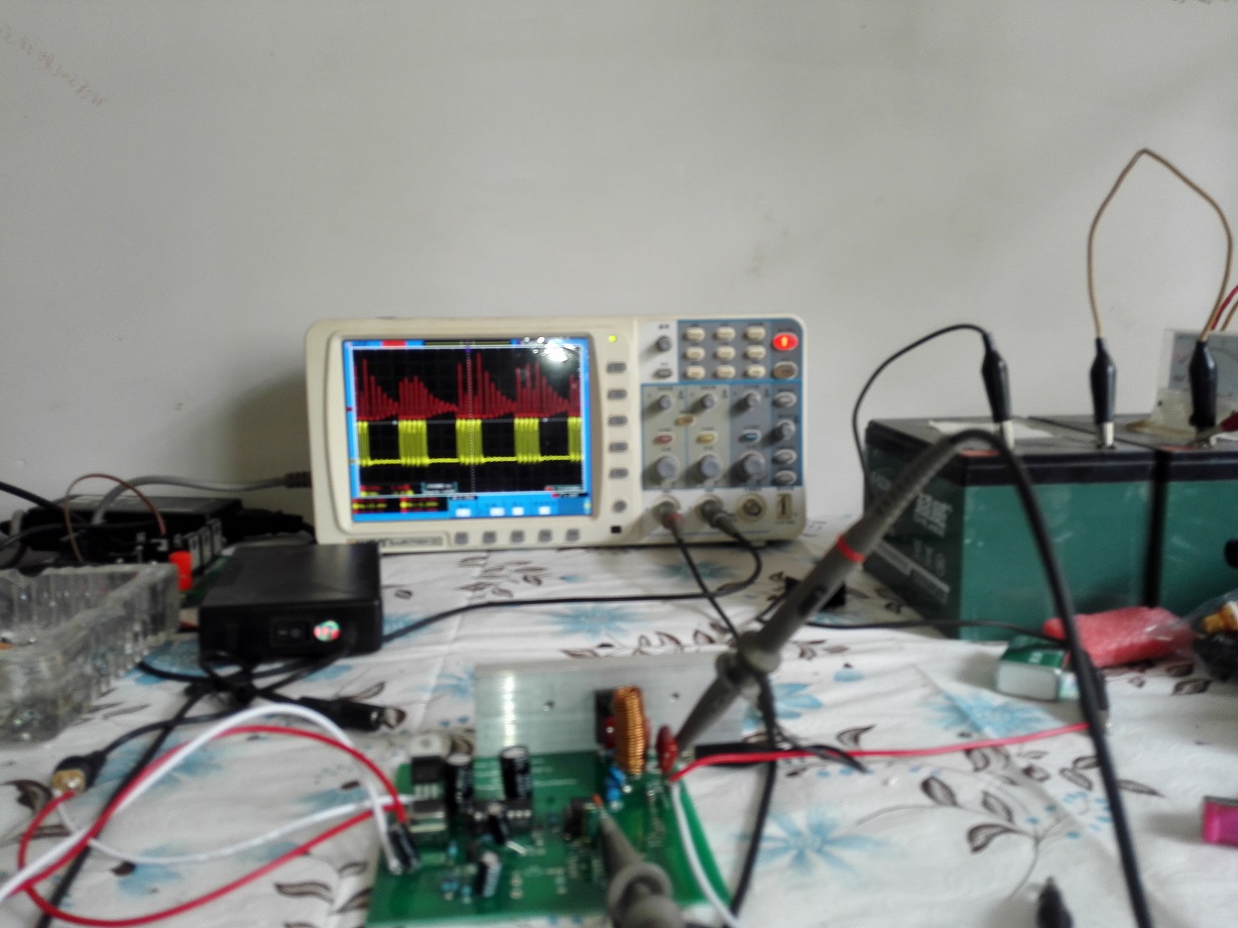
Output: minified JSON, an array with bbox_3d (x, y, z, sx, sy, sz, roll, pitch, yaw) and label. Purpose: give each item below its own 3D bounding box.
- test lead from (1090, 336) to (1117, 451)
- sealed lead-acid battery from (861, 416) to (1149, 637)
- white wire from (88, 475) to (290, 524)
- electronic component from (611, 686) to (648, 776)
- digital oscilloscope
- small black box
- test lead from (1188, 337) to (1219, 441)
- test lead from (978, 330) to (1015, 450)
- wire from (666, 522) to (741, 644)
[{"bbox_3d":[0.246,-0.035,0.508,0.013,0.056,0.011,-8,8,-3],"label":"test lead"},{"bbox_3d":[0.215,0.031,0.576,0.099,0.097,0.151,-1,8,-4],"label":"sealed lead-acid battery"},{"bbox_3d":[-0.305,0.025,0.711,0.134,0.034,0.060,-1,8,0],"label":"white wire"},{"bbox_3d":[0.004,0.095,0.354,0.012,0.030,0.030,-7,8,-3],"label":"electronic component"},{"bbox_3d":[-0.041,-0.025,0.722,0.340,0.157,0.072,-1,7,-5],"label":"digital oscilloscope"},{"bbox_3d":[-0.177,0.073,0.558,0.085,0.027,0.132,-3,9,-13],"label":"small black box"},{"bbox_3d":[0.299,-0.037,0.511,0.013,0.053,0.011,-6,8,-4],"label":"test lead"},{"bbox_3d":[0.191,-0.036,0.504,0.013,0.060,0.011,-15,8,-2],"label":"test lead"},{"bbox_3d":[0.048,0.061,0.601,0.026,0.034,0.160,-2,8,-7],"label":"wire"}]

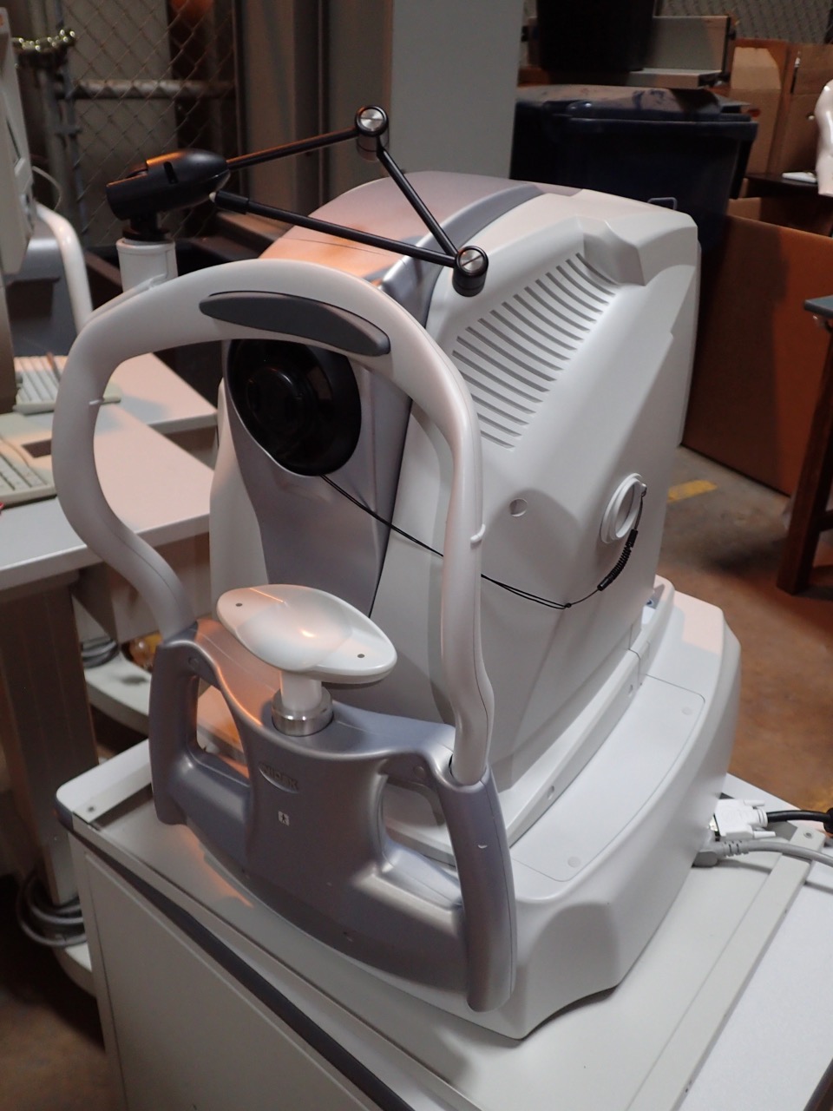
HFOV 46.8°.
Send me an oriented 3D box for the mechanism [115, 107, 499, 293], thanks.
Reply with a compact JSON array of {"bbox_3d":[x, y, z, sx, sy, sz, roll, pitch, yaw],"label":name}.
[{"bbox_3d":[-0.068,-0.204,0.553,0.222,0.103,0.065,2,27,0],"label":"mechanism"}]

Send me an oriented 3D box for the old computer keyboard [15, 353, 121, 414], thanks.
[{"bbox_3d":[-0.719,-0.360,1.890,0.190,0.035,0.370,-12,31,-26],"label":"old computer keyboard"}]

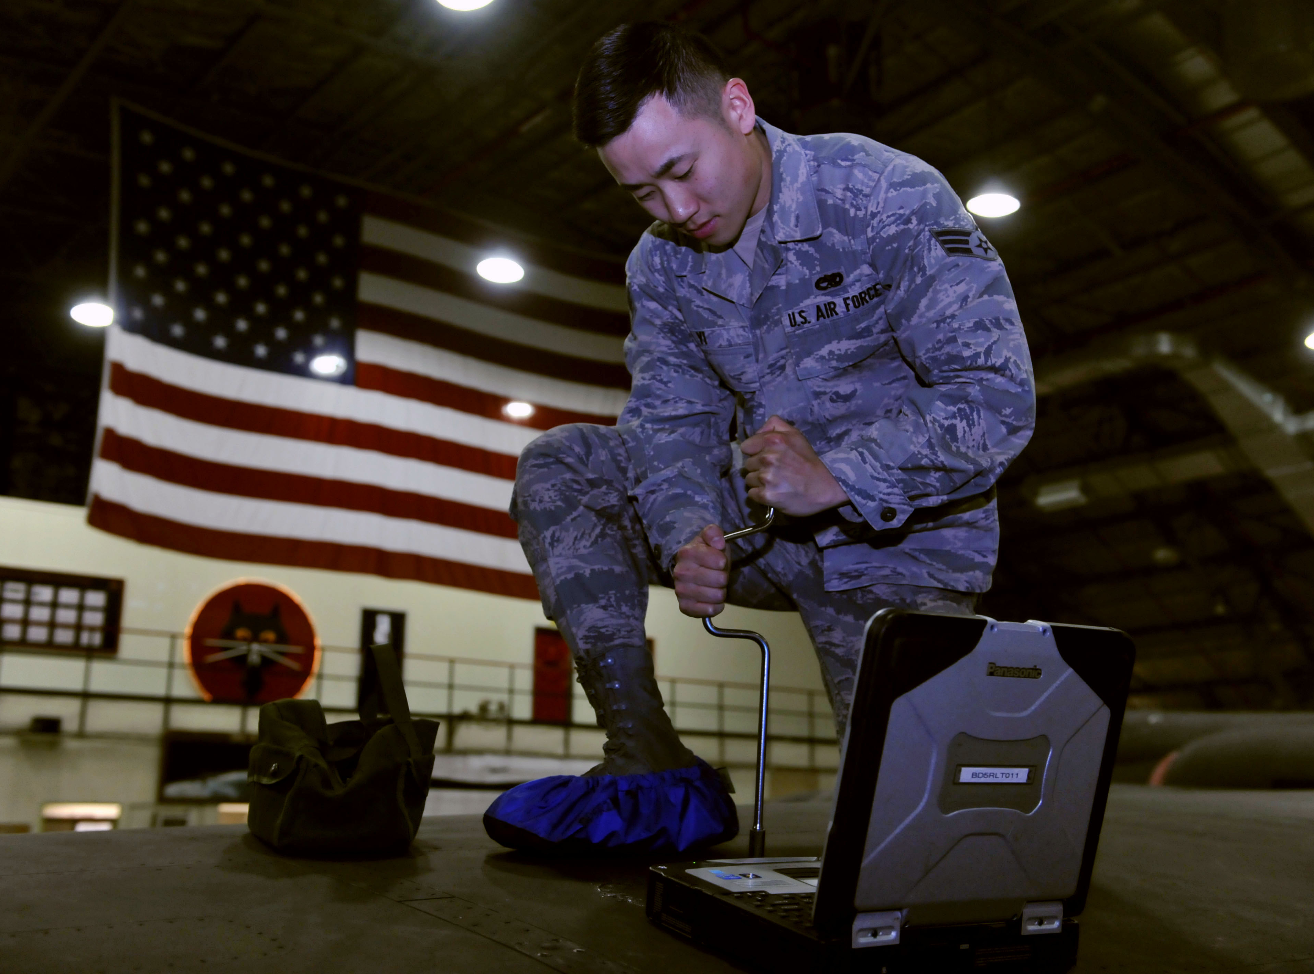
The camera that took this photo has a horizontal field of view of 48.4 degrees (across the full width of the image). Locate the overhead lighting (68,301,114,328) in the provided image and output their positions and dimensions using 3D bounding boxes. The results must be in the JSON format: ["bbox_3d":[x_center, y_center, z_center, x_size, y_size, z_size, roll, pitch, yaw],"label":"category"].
[{"bbox_3d":[-7.846,-2.446,20.410,0.620,0.260,0.620,0,-14,0],"label":"overhead lighting"}]

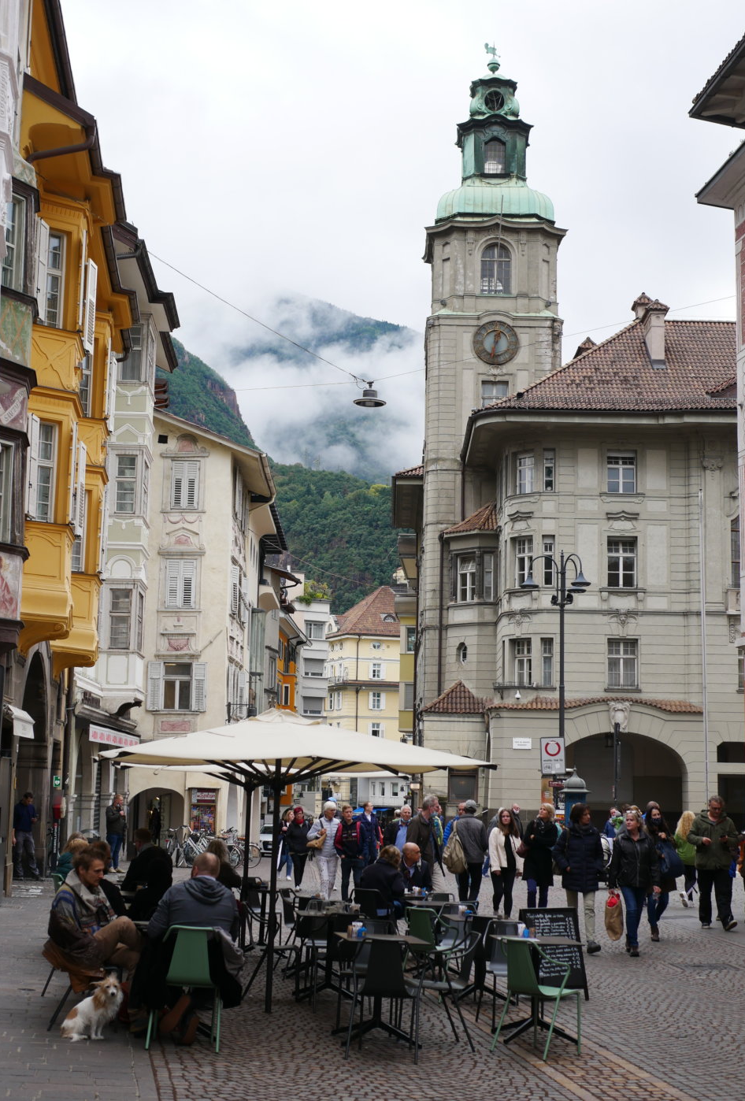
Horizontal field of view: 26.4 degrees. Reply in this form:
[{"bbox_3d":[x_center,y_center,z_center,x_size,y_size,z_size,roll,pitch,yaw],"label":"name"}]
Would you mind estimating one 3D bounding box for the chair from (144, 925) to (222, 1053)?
[{"bbox_3d":[-1.303,3.007,10.950,0.520,0.820,0.530,1,-9,-2],"label":"chair"}]

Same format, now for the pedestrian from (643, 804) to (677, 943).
[{"bbox_3d":[3.728,4.219,20.700,0.560,1.720,0.480,0,-9,8],"label":"pedestrian"}]

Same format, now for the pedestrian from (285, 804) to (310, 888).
[{"bbox_3d":[-1.456,5.855,31.300,0.520,1.650,0.420,2,-9,-6],"label":"pedestrian"}]

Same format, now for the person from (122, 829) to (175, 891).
[{"bbox_3d":[-2.628,3.889,18.200,0.820,1.360,0.580,-3,-10,22],"label":"person"}]

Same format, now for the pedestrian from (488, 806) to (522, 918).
[{"bbox_3d":[2.015,4.749,24.200,0.500,1.650,0.360,2,-9,-7],"label":"pedestrian"}]

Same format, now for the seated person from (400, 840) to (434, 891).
[{"bbox_3d":[0.364,3.574,15.942,0.540,1.270,0.720,-3,-10,26],"label":"seated person"}]

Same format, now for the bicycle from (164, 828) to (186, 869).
[{"bbox_3d":[-5.299,8.020,42.600,0.580,1.030,1.720,0,-9,5],"label":"bicycle"}]

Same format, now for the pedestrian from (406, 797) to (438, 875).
[{"bbox_3d":[0.708,4.206,21.512,0.500,1.740,0.550,-4,-10,30],"label":"pedestrian"}]

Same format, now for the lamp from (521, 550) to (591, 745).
[{"bbox_3d":[4.503,4.004,39.000,1.750,8.060,1.800,1,-9,0],"label":"lamp"}]

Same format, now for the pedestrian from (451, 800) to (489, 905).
[{"bbox_3d":[1.517,4.741,24.600,0.520,1.760,0.380,0,-9,7],"label":"pedestrian"}]

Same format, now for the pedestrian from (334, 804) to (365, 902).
[{"bbox_3d":[-0.334,4.575,23.577,0.500,1.600,0.400,2,-9,-3],"label":"pedestrian"}]

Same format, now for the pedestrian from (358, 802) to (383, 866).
[{"bbox_3d":[-0.064,5.602,29.800,0.500,1.740,0.420,4,-10,-20],"label":"pedestrian"}]

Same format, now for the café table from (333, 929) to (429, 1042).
[{"bbox_3d":[0.055,3.142,11.414,0.600,0.725,0.630,0,-9,10],"label":"café table"}]

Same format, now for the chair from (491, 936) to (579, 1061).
[{"bbox_3d":[1.143,3.076,10.999,0.490,0.775,0.490,10,-12,-44],"label":"chair"}]

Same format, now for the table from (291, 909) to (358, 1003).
[{"bbox_3d":[-0.388,3.586,14.050,0.620,0.740,0.700,2,-9,-8],"label":"table"}]

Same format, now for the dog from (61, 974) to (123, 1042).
[{"bbox_3d":[-1.931,3.146,10.950,0.410,0.430,0.240,0,-9,6],"label":"dog"}]

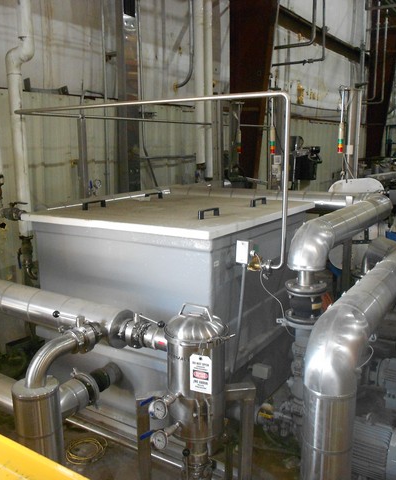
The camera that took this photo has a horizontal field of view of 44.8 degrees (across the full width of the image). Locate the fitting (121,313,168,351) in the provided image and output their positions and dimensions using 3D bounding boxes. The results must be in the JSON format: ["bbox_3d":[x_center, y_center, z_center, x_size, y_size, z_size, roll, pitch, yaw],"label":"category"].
[{"bbox_3d":[-0.209,0.372,1.954,0.225,0.140,0.112,6,12,32],"label":"fitting"}]

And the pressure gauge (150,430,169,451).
[{"bbox_3d":[-0.131,0.680,1.630,0.040,0.066,0.066,-18,-3,39],"label":"pressure gauge"}]

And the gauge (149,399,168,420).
[{"bbox_3d":[-0.132,0.570,1.610,0.040,0.066,0.066,-18,-3,39],"label":"gauge"}]

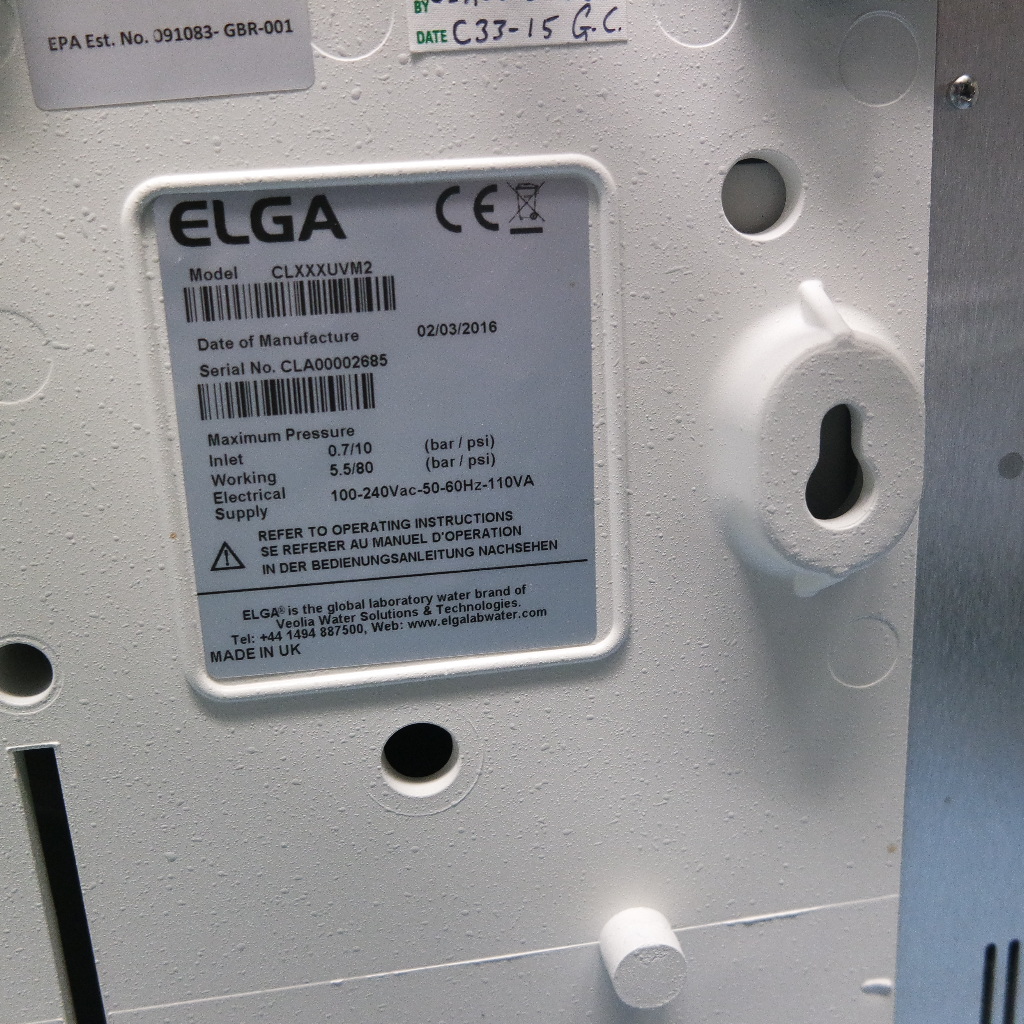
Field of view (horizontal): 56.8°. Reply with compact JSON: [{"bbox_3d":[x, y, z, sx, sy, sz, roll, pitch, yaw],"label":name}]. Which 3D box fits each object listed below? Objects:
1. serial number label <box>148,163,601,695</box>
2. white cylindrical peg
[{"bbox_3d":[-0.022,-0.014,0.176,0.076,0.089,0.001,-4,12,-8],"label":"serial number label"},{"bbox_3d":[0.028,0.094,0.200,0.016,0.016,0.012,-4,12,-8],"label":"white cylindrical peg"}]

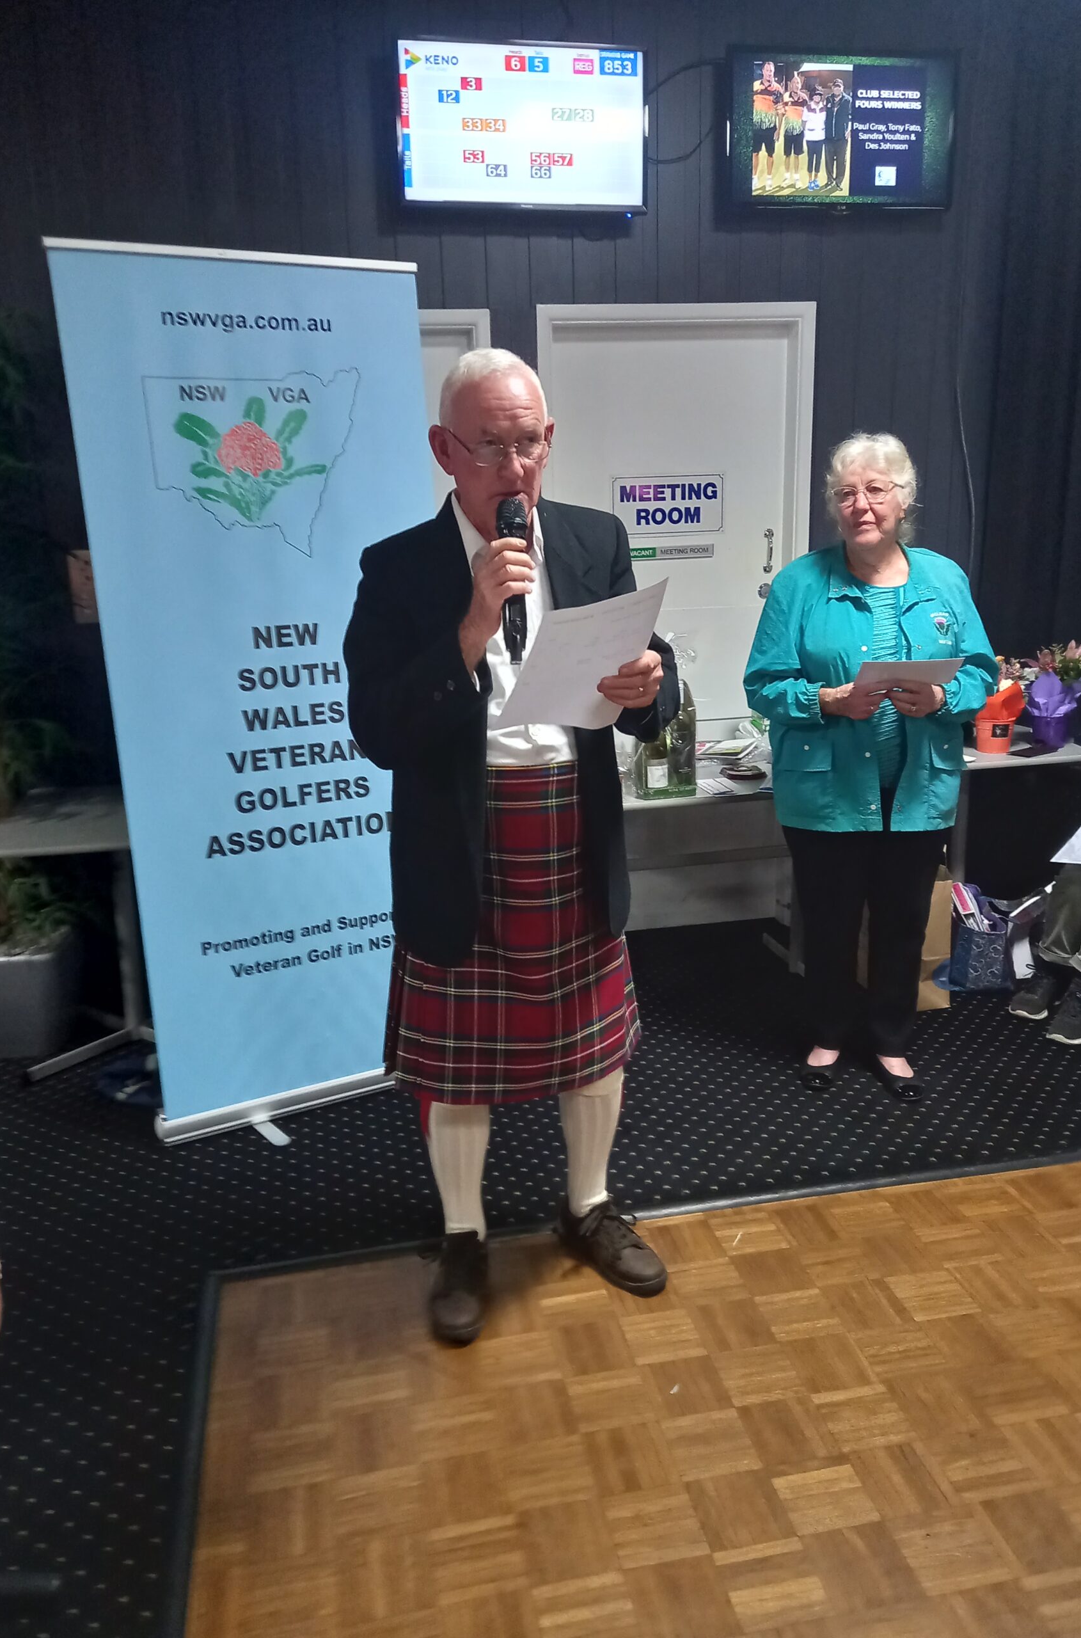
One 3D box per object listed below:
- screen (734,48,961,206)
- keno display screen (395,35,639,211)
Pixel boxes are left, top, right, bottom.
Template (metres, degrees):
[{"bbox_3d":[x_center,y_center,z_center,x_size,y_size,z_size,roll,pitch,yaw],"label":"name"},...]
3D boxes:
[{"bbox_3d":[0.901,-2.065,3.563,0.735,0.435,0.070,-4,15,-10],"label":"screen"},{"bbox_3d":[-0.050,-1.966,3.376,0.725,0.430,0.070,-4,17,-11],"label":"keno display screen"}]

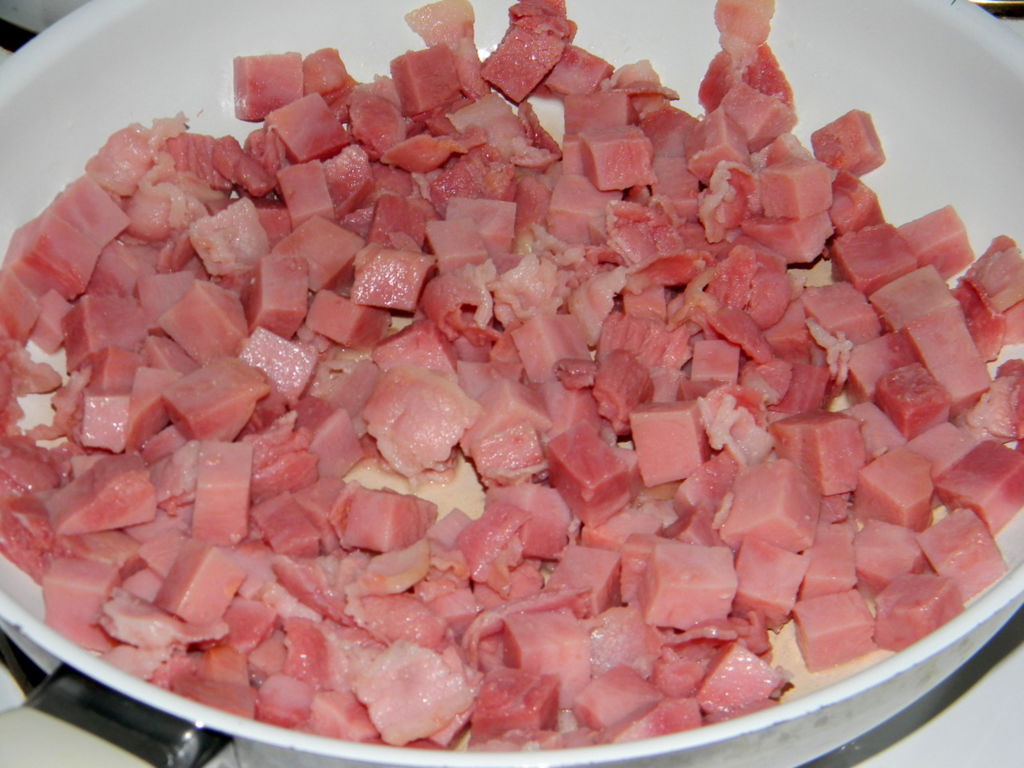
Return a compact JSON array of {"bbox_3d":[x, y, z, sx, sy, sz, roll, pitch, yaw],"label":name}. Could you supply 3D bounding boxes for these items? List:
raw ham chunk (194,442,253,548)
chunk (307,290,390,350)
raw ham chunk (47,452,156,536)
[{"bbox_3d":[-0.063,0.023,0.529,0.011,0.016,0.015,3,39,-9],"label":"raw ham chunk"},{"bbox_3d":[-0.038,-0.015,0.578,0.012,0.009,0.014,25,9,26],"label":"chunk"},{"bbox_3d":[-0.089,0.024,0.530,0.021,0.010,0.009,-18,36,-20],"label":"raw ham chunk"}]

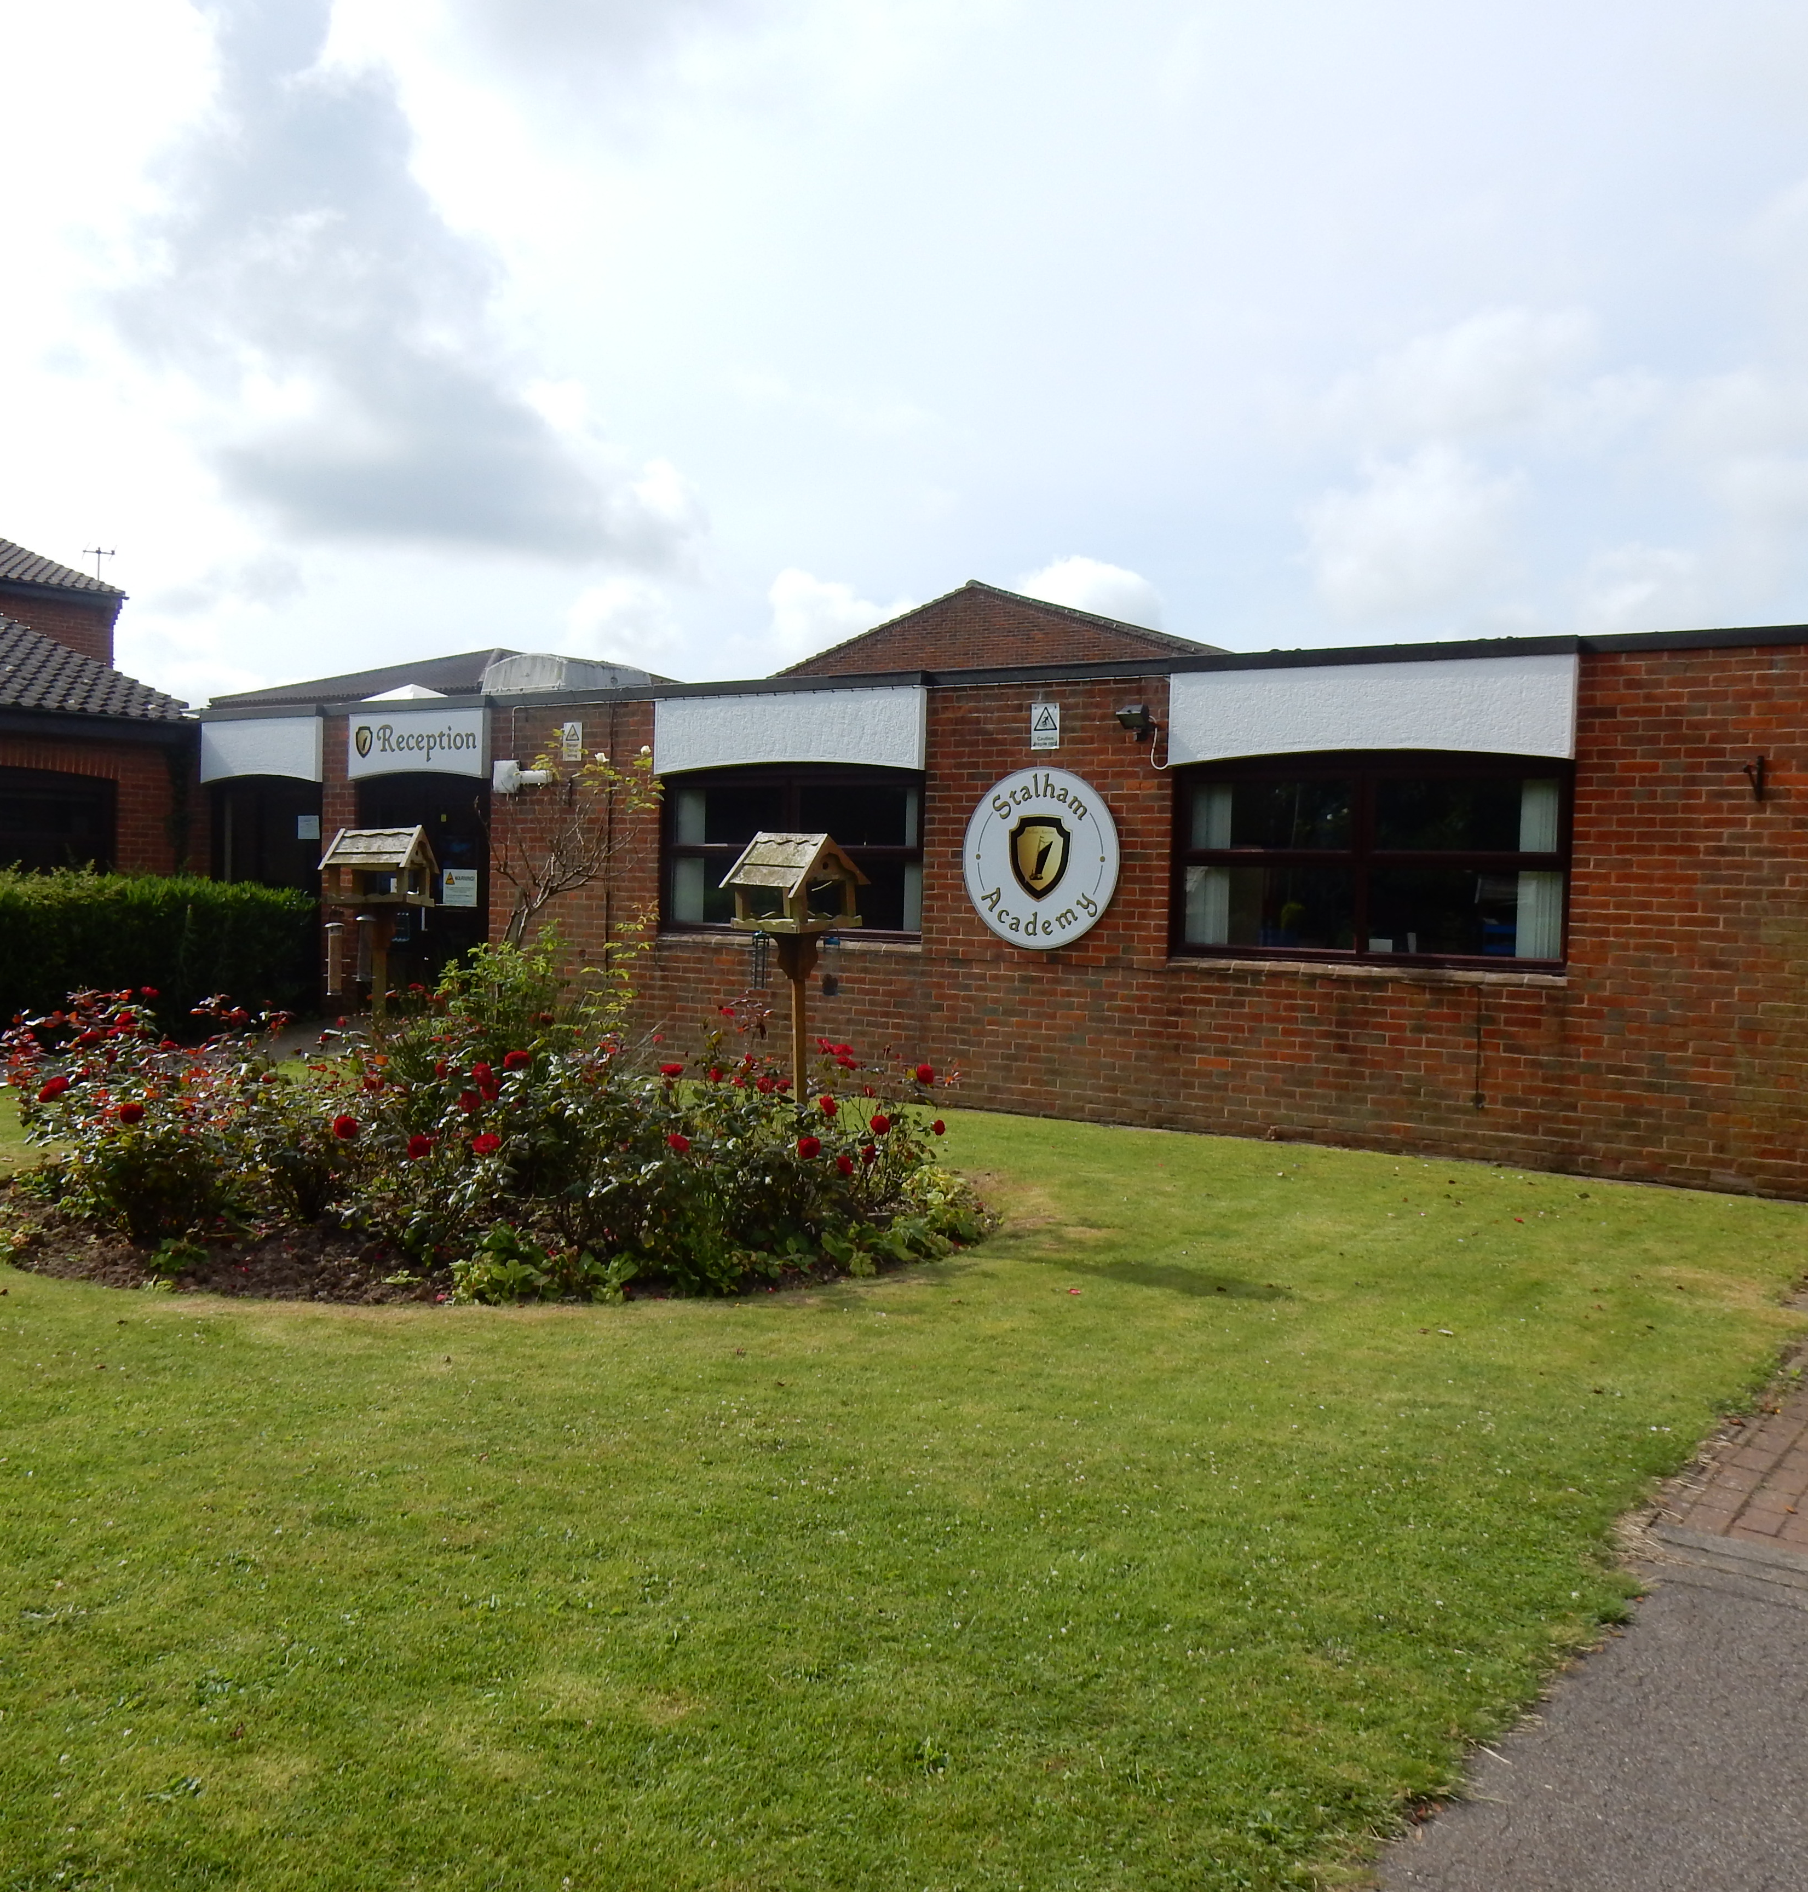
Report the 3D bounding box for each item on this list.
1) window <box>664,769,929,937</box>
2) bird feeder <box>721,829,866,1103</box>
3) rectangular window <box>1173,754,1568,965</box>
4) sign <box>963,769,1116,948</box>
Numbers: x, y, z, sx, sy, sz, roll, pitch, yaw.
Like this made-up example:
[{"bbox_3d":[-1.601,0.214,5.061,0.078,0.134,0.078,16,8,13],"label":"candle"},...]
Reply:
[{"bbox_3d":[-0.863,-0.687,13.296,2.433,1.274,0.100,3,4,34],"label":"window"},{"bbox_3d":[-0.469,0.372,7.951,0.420,1.760,0.510,4,4,43],"label":"bird feeder"},{"bbox_3d":[2.702,-0.513,10.858,2.464,1.299,0.100,3,4,34],"label":"rectangular window"},{"bbox_3d":[0.903,-0.576,11.986,1.190,1.200,0.040,3,4,34],"label":"sign"}]

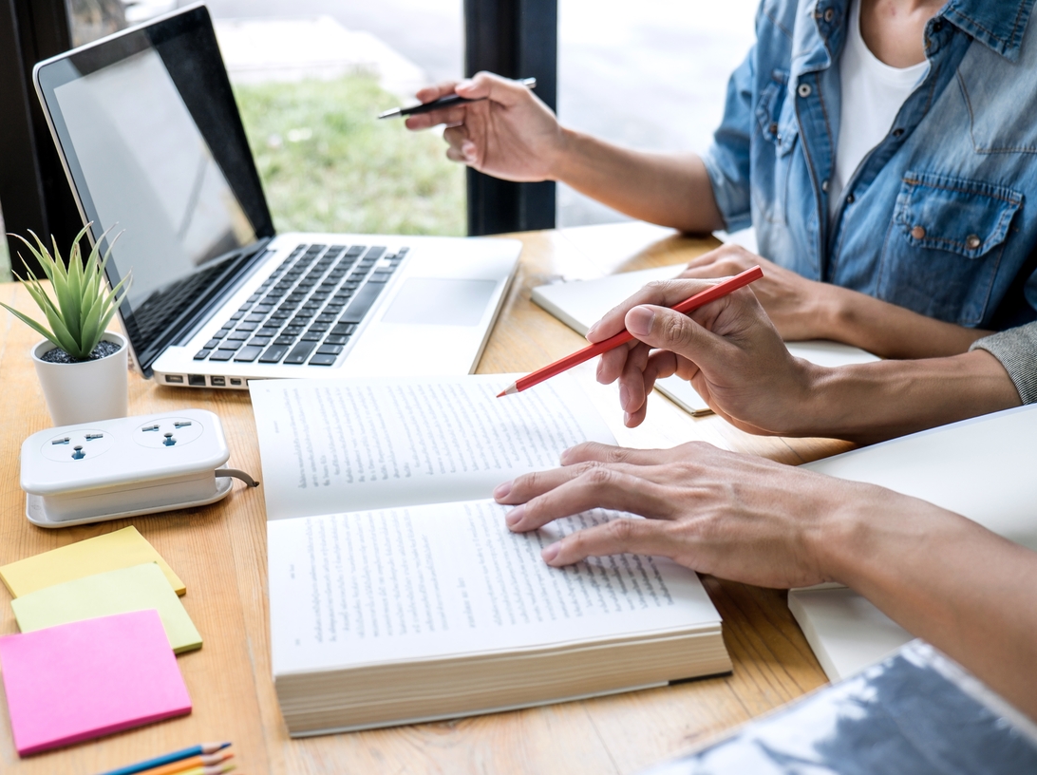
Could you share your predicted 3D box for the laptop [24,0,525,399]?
[{"bbox_3d":[-0.156,-0.161,0.956,0.282,0.228,0.325,3,25,6],"label":"laptop"}]

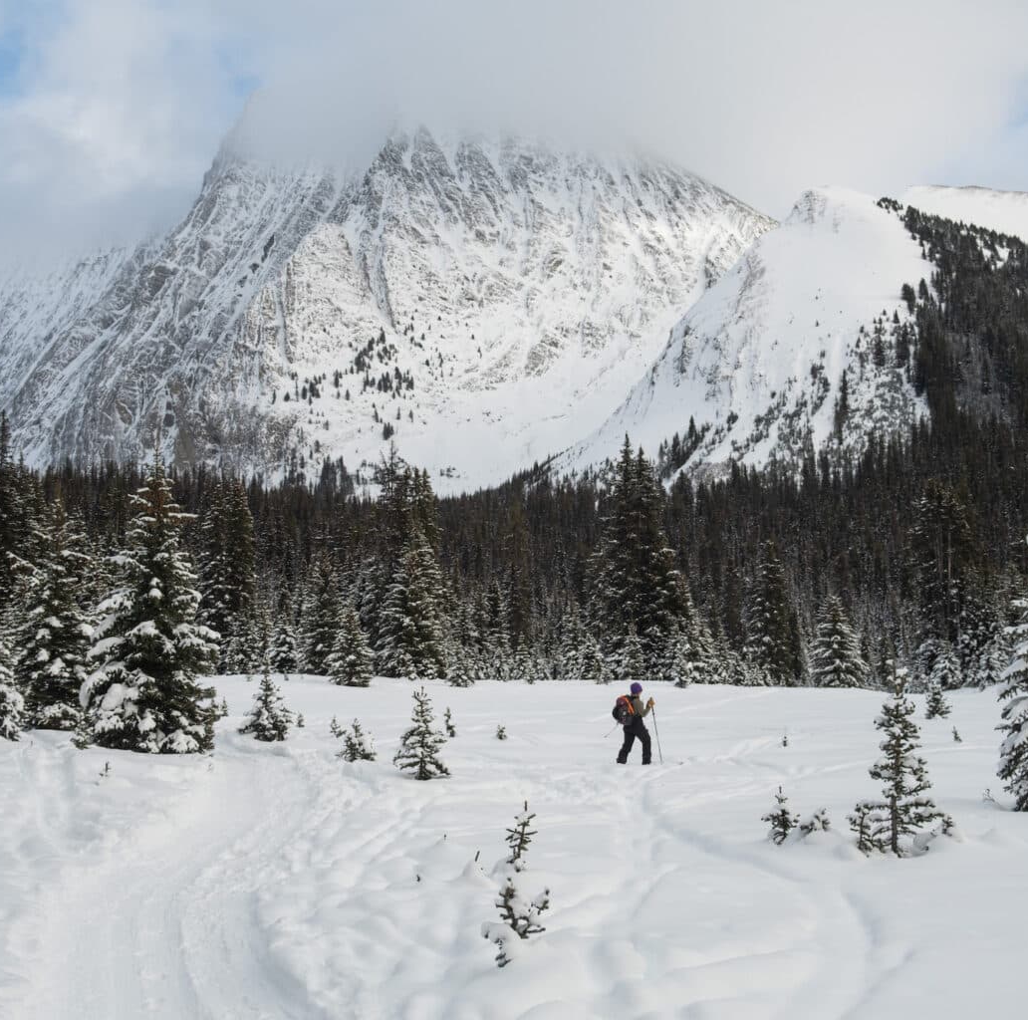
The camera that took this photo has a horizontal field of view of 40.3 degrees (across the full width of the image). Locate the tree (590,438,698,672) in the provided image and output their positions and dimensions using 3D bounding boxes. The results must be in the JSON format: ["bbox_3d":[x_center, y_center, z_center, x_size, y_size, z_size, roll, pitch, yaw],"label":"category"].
[{"bbox_3d":[7.780,2.793,83.740,6.440,14.310,6.240,0,-6,0],"label":"tree"}]

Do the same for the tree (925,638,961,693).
[{"bbox_3d":[20.224,7.298,66.118,1.688,2.522,1.688,-2,-6,17],"label":"tree"}]

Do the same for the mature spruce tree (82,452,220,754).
[{"bbox_3d":[-8.149,2.014,31.817,3.115,6.798,3.115,1,-6,-14],"label":"mature spruce tree"}]

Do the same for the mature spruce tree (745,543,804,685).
[{"bbox_3d":[14.384,5.622,77.412,3.220,7.970,3.120,0,-6,0],"label":"mature spruce tree"}]

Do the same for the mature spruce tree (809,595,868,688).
[{"bbox_3d":[15.476,6.268,67.205,2.798,4.393,2.798,-1,-5,13],"label":"mature spruce tree"}]

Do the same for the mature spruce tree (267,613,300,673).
[{"bbox_3d":[-12.110,7.078,74.147,1.703,3.147,1.703,1,-5,-9],"label":"mature spruce tree"}]

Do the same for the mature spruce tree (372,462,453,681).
[{"bbox_3d":[-5.878,3.387,80.655,4.640,12.670,4.500,0,-6,0],"label":"mature spruce tree"}]

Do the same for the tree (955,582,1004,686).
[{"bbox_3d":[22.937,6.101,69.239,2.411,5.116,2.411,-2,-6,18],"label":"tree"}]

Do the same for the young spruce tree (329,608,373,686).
[{"bbox_3d":[-7.767,6.511,67.180,2.227,3.848,2.227,1,-5,-7],"label":"young spruce tree"}]

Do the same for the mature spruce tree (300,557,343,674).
[{"bbox_3d":[-10.124,5.562,74.289,2.523,6.191,2.523,1,-5,-8],"label":"mature spruce tree"}]

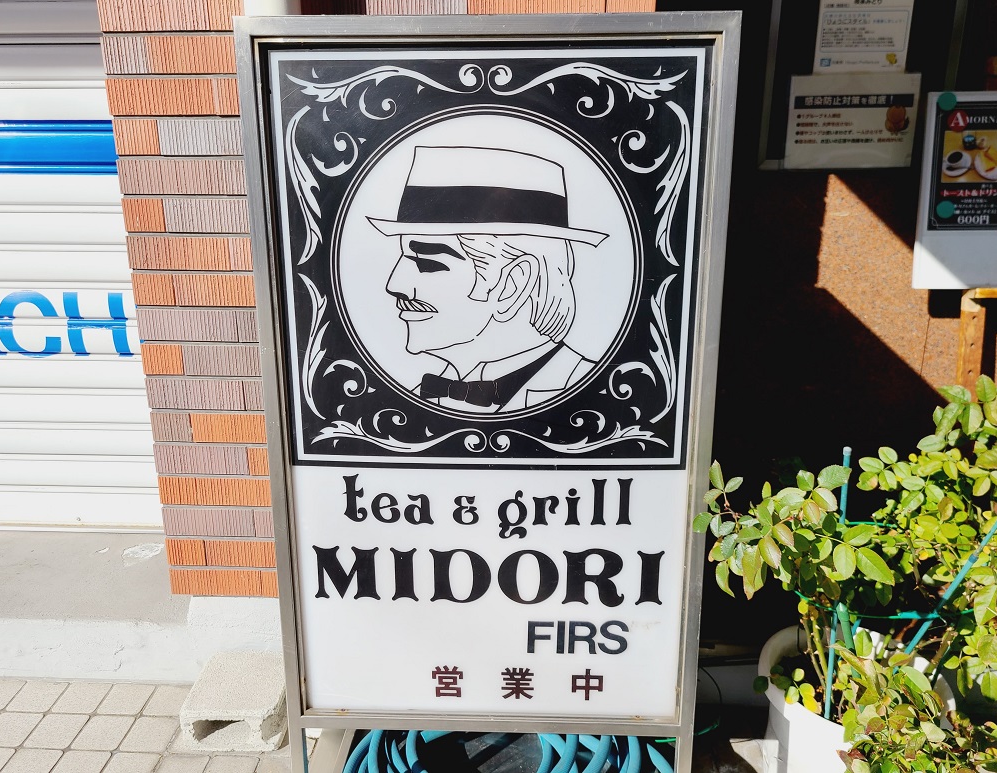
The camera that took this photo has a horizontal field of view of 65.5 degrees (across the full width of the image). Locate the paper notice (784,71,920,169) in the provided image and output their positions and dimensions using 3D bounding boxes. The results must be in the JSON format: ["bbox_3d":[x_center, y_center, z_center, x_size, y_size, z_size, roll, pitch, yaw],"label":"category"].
[{"bbox_3d":[0.841,-0.628,1.843,0.298,0.211,0.005,0,15,3],"label":"paper notice"}]

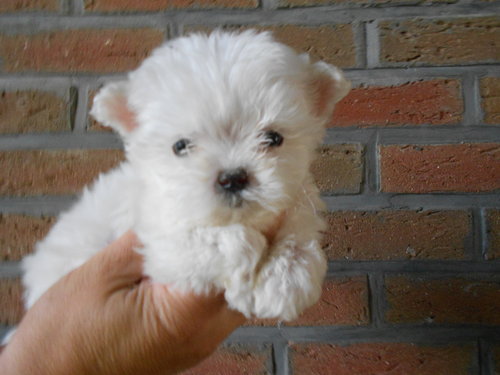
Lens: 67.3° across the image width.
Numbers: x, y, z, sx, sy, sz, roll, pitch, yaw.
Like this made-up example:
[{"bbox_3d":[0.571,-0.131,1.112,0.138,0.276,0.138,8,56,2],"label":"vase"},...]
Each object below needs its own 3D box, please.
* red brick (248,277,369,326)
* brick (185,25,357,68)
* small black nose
[{"bbox_3d":[0.028,0.121,0.434,0.191,0.050,0.090,-1,-4,2],"label":"red brick"},{"bbox_3d":[0.022,-0.148,0.455,0.188,0.051,0.090,-1,-4,2],"label":"brick"},{"bbox_3d":[-0.009,-0.004,0.195,0.016,0.013,0.011,-6,2,-6],"label":"small black nose"}]

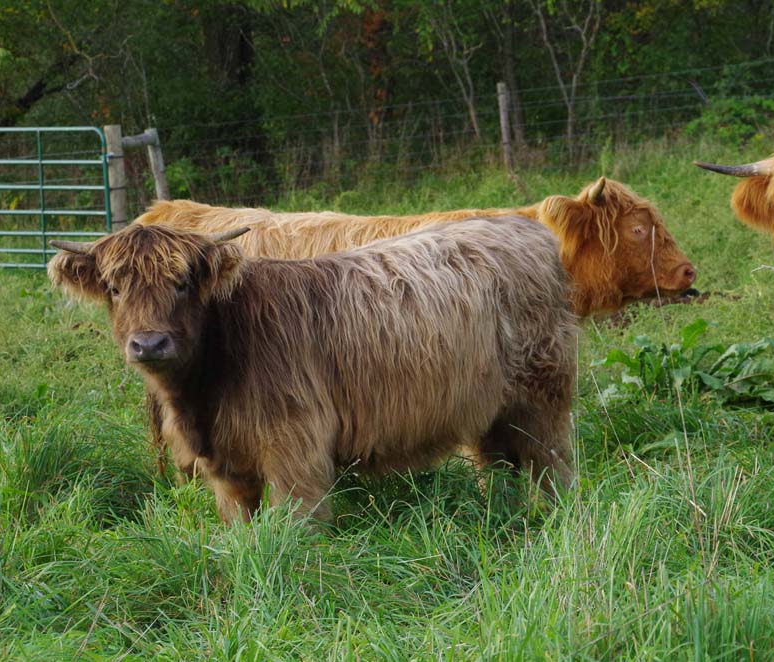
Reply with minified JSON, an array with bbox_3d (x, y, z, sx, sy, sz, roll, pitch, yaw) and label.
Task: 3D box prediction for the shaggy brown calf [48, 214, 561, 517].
[{"bbox_3d":[-0.220,0.200,15.300,1.860,1.130,0.640,-4,3,-34],"label":"shaggy brown calf"}]

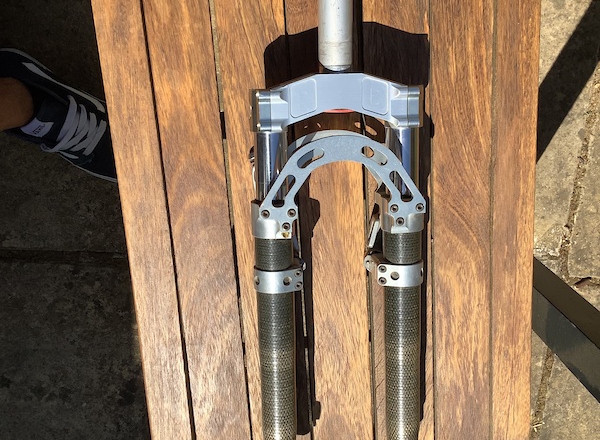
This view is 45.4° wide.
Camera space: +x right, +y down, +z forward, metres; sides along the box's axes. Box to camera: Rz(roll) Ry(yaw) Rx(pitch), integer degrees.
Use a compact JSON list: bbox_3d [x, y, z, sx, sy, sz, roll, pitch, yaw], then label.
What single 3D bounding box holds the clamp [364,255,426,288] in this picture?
[{"bbox_3d":[0.085,0.044,0.635,0.048,0.044,0.020,-1,100,-4],"label":"clamp"}]

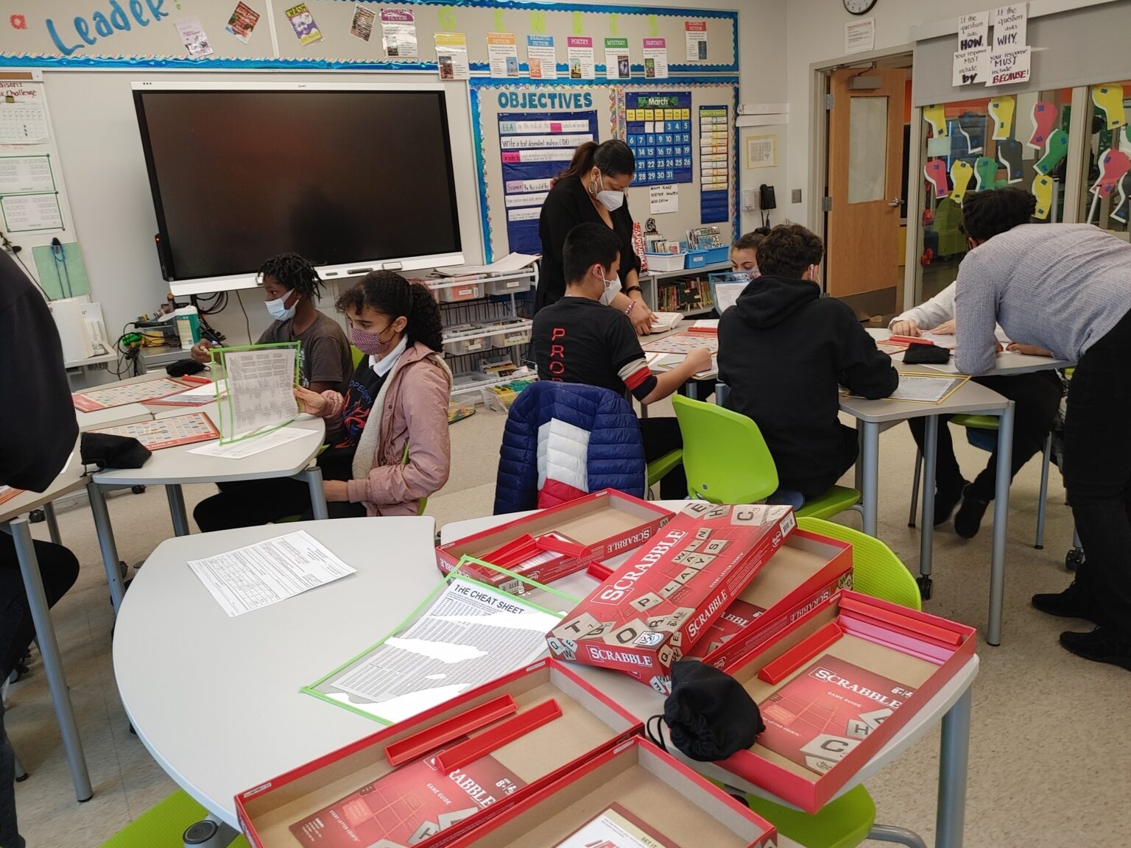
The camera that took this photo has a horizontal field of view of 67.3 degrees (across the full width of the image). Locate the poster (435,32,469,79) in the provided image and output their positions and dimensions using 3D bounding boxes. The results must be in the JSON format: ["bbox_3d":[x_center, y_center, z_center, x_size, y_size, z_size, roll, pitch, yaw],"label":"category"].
[{"bbox_3d":[-0.776,-2.524,5.825,0.222,0.292,0.010,-12,17,-27],"label":"poster"}]

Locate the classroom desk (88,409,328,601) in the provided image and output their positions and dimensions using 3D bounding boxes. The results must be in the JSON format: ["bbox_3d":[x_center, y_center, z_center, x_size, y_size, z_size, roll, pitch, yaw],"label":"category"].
[{"bbox_3d":[-0.986,0.364,2.640,0.580,0.718,1.040,-8,16,-13],"label":"classroom desk"}]

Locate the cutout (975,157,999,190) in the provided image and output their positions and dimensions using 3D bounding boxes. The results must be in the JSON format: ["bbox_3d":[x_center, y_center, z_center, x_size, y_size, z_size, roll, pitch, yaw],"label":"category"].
[{"bbox_3d":[2.933,-1.735,5.923,0.006,0.243,0.178,-14,18,-30],"label":"cutout"}]

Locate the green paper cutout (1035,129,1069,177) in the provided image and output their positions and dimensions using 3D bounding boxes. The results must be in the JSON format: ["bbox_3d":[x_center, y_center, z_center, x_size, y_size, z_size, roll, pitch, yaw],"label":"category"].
[{"bbox_3d":[3.163,-1.764,5.527,0.006,0.290,0.190,-14,38,-30],"label":"green paper cutout"}]

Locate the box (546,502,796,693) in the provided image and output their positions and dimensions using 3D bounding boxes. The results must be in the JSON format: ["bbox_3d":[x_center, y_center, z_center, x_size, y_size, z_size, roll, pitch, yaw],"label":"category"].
[{"bbox_3d":[0.166,0.223,1.231,0.186,0.039,0.395,-5,19,42],"label":"box"}]

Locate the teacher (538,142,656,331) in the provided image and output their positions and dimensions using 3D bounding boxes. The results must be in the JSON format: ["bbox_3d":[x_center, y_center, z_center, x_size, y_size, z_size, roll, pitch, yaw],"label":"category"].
[{"bbox_3d":[0.140,-0.456,3.797,0.460,1.560,0.450,11,21,43],"label":"teacher"}]

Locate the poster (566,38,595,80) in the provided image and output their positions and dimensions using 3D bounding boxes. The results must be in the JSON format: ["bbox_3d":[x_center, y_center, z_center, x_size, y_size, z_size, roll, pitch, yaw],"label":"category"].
[{"bbox_3d":[0.115,-2.594,6.026,0.219,0.281,0.008,-14,18,-30],"label":"poster"}]

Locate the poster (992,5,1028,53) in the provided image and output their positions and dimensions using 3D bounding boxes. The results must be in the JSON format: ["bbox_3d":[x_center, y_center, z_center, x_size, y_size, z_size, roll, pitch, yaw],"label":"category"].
[{"bbox_3d":[2.833,-2.526,5.421,0.010,0.280,0.218,-12,17,-27],"label":"poster"}]

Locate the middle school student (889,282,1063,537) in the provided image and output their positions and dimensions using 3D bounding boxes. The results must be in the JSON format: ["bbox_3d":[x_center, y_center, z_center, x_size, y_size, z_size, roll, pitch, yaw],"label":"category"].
[{"bbox_3d":[1.533,-0.184,3.083,0.540,1.180,0.660,7,19,36],"label":"middle school student"}]

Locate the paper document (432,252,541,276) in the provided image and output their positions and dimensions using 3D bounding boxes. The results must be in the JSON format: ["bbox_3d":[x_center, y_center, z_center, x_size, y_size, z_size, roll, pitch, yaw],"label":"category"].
[{"bbox_3d":[-0.514,-1.049,5.581,0.690,0.070,0.400,-13,18,-29],"label":"paper document"}]

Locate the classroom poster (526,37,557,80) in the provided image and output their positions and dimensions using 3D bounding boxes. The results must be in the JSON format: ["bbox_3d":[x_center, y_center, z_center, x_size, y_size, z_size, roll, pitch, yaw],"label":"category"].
[{"bbox_3d":[-0.169,-2.648,6.143,0.218,0.285,0.010,-12,17,-27],"label":"classroom poster"}]

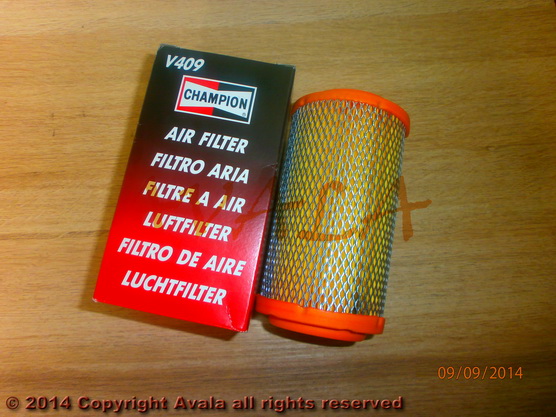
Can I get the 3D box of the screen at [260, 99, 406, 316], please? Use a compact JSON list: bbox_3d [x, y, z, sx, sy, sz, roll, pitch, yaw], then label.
[{"bbox_3d":[0.047,0.004,0.360,0.096,0.096,0.155,10,79,1],"label":"screen"}]

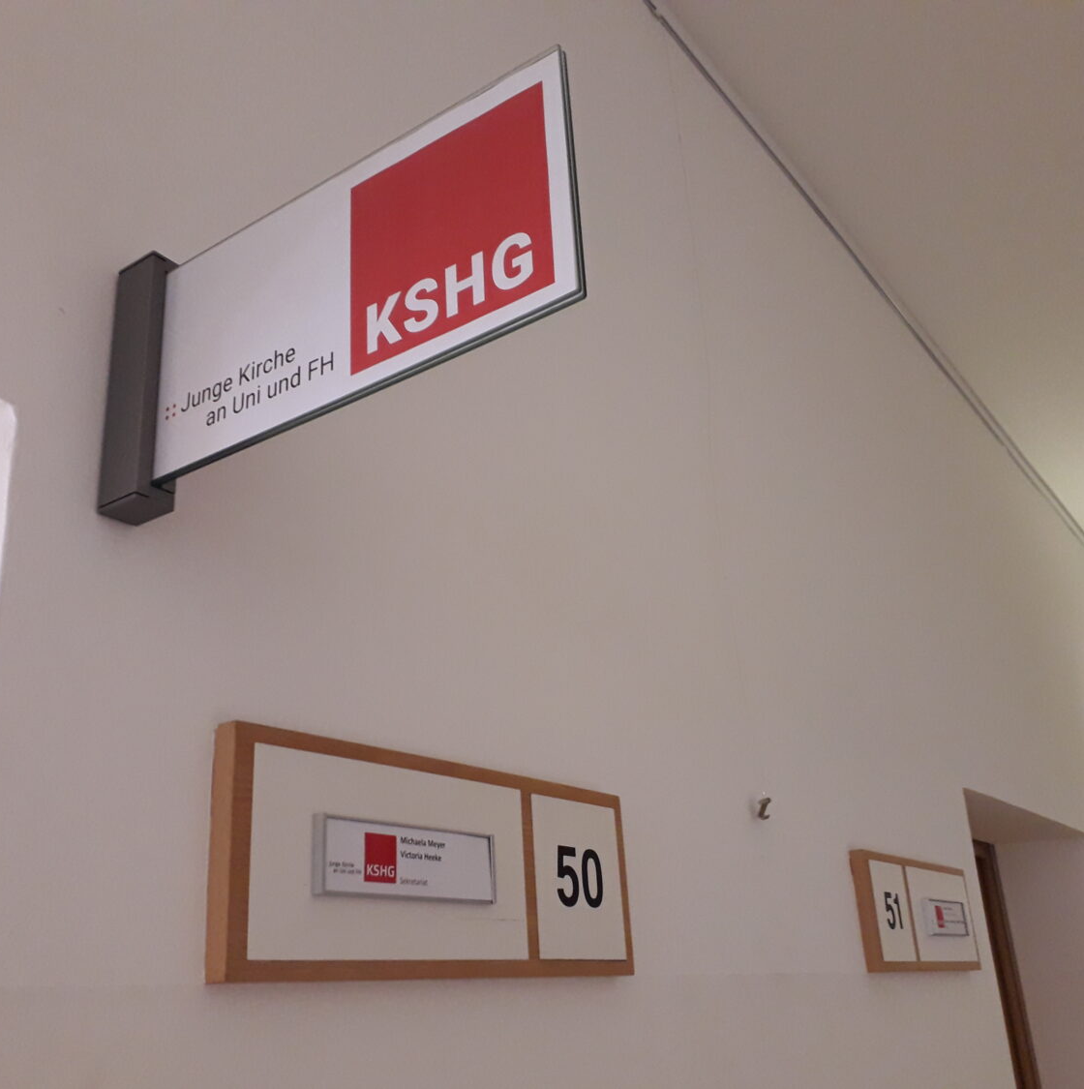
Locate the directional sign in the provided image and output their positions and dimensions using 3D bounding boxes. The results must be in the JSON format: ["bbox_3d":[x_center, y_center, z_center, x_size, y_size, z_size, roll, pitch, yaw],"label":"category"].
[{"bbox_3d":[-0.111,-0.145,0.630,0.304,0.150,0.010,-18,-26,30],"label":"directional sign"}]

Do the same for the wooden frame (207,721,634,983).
[{"bbox_3d":[-0.061,0.243,0.846,0.019,0.152,0.441,-18,-27,32],"label":"wooden frame"}]

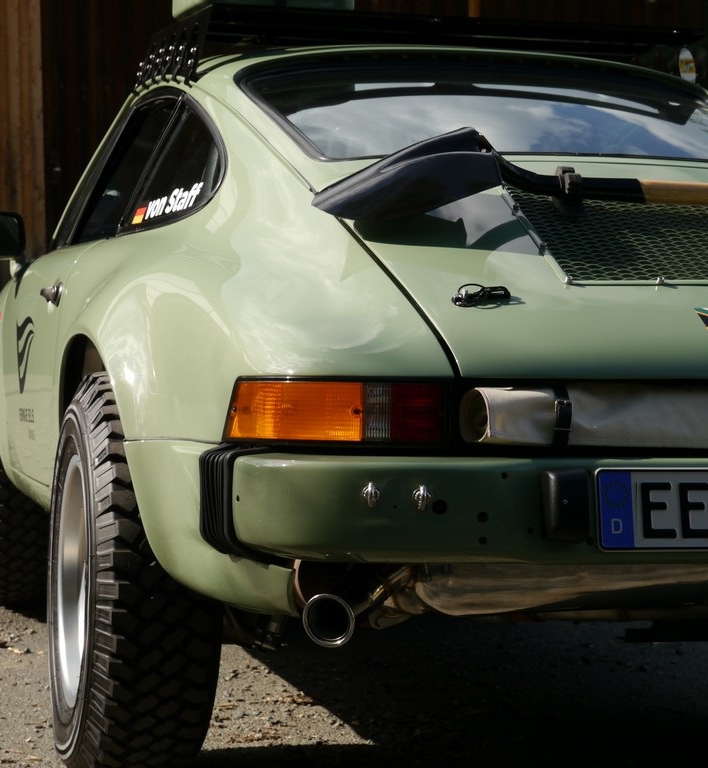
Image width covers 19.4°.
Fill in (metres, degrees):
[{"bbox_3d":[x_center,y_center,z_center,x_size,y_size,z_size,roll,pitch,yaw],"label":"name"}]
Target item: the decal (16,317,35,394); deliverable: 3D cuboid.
[{"bbox_3d":[-0.749,-0.065,4.720,0.012,0.176,0.290,0,2,-16],"label":"decal"}]

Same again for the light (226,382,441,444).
[{"bbox_3d":[-0.025,0.038,2.830,0.300,0.085,0.095,0,2,-3],"label":"light"}]

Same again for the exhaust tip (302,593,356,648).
[{"bbox_3d":[-0.037,0.310,2.780,0.071,0.071,0.100,0,2,-6],"label":"exhaust tip"}]

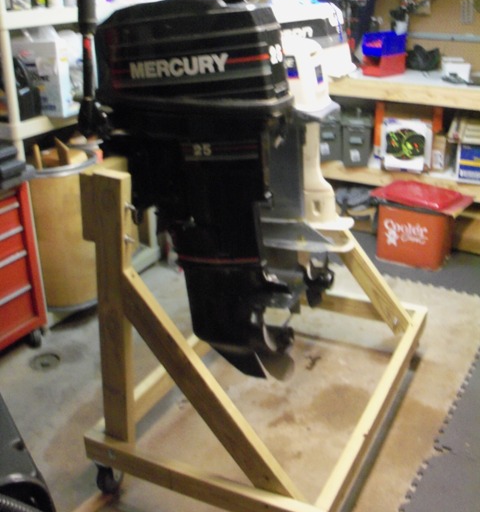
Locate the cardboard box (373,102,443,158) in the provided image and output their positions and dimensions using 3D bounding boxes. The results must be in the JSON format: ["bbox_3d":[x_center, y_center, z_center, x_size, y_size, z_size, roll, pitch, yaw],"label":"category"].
[{"bbox_3d":[1.231,-0.878,4.618,0.460,0.410,0.300,14,23,29],"label":"cardboard box"}]

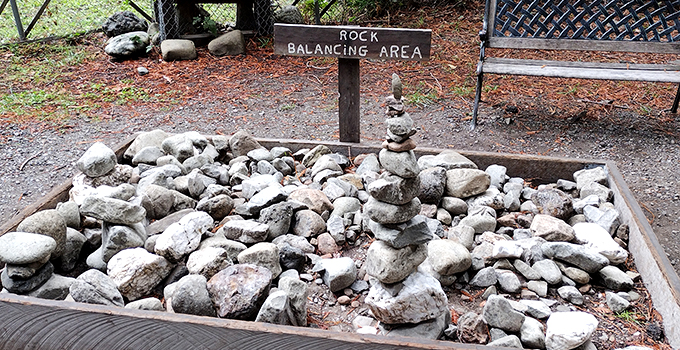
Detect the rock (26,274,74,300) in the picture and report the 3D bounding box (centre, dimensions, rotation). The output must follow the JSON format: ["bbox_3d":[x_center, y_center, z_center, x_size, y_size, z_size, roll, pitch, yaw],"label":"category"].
[{"bbox_3d":[-0.942,0.379,1.734,0.156,0.090,0.125,3,27,5],"label":"rock"}]

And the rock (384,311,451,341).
[{"bbox_3d":[0.231,0.460,1.622,0.205,0.110,0.165,3,27,9],"label":"rock"}]

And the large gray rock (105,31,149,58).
[{"bbox_3d":[-2.031,-1.247,5.069,0.430,0.220,0.300,-12,28,-19],"label":"large gray rock"}]

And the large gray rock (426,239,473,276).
[{"bbox_3d":[0.387,0.291,1.873,0.151,0.119,0.128,0,27,0],"label":"large gray rock"}]

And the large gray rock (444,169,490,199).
[{"bbox_3d":[0.527,0.035,2.198,0.184,0.113,0.135,4,28,14],"label":"large gray rock"}]

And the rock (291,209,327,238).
[{"bbox_3d":[-0.121,0.186,2.035,0.137,0.105,0.120,-5,27,-4],"label":"rock"}]

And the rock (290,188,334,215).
[{"bbox_3d":[-0.130,0.121,2.336,0.190,0.110,0.140,3,28,9],"label":"rock"}]

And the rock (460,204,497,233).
[{"bbox_3d":[0.552,0.175,2.115,0.150,0.098,0.120,6,28,15],"label":"rock"}]

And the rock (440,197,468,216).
[{"bbox_3d":[0.478,0.132,2.216,0.114,0.079,0.086,5,28,9],"label":"rock"}]

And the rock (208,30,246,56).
[{"bbox_3d":[-1.059,-1.238,4.994,0.360,0.210,0.260,-7,27,-10],"label":"rock"}]

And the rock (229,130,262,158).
[{"bbox_3d":[-0.489,-0.158,2.747,0.170,0.134,0.144,-4,26,-5],"label":"rock"}]

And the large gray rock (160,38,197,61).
[{"bbox_3d":[-1.470,-1.142,4.827,0.330,0.190,0.230,-2,28,0],"label":"large gray rock"}]

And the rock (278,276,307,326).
[{"bbox_3d":[-0.161,0.439,1.798,0.100,0.190,0.120,-2,28,0],"label":"rock"}]

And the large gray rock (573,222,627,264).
[{"bbox_3d":[1.002,0.265,2.048,0.135,0.120,0.220,-23,34,-35],"label":"large gray rock"}]

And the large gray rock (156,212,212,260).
[{"bbox_3d":[-0.565,0.218,1.916,0.235,0.145,0.150,-30,37,-20],"label":"large gray rock"}]

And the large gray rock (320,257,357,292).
[{"bbox_3d":[-0.005,0.350,1.867,0.121,0.098,0.113,-2,26,0],"label":"large gray rock"}]

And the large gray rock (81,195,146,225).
[{"bbox_3d":[-0.838,0.127,1.962,0.250,0.084,0.152,3,27,11],"label":"large gray rock"}]

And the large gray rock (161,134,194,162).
[{"bbox_3d":[-0.829,-0.136,2.723,0.170,0.130,0.150,-2,28,0],"label":"large gray rock"}]

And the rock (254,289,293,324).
[{"bbox_3d":[-0.205,0.420,1.633,0.114,0.134,0.102,0,27,0],"label":"rock"}]

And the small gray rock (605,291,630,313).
[{"bbox_3d":[0.908,0.414,1.735,0.082,0.057,0.072,6,27,15],"label":"small gray rock"}]

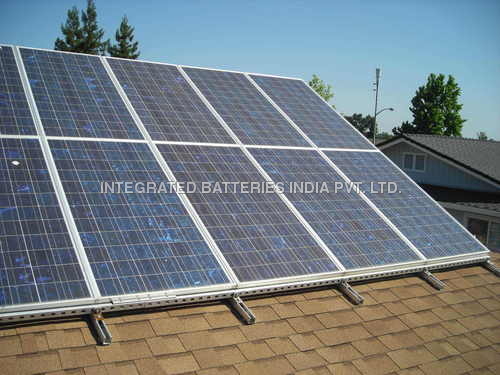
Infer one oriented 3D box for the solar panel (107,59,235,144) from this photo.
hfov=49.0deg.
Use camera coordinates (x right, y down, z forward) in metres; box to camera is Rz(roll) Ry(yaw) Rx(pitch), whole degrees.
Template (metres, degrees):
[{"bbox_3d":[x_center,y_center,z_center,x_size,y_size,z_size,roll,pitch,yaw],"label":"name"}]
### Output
[{"bbox_3d":[-0.767,-0.807,5.064,0.826,0.046,1.575,0,36,-32],"label":"solar panel"}]

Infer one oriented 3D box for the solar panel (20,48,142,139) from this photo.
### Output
[{"bbox_3d":[-1.454,-0.794,4.616,0.826,0.046,1.575,0,36,-32],"label":"solar panel"}]

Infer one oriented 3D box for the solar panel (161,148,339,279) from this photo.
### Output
[{"bbox_3d":[-0.078,0.123,3.987,0.826,0.046,1.575,-1,36,-33],"label":"solar panel"}]

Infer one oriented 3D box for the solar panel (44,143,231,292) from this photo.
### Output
[{"bbox_3d":[-0.782,0.129,3.539,0.826,0.046,1.575,-1,36,-33],"label":"solar panel"}]

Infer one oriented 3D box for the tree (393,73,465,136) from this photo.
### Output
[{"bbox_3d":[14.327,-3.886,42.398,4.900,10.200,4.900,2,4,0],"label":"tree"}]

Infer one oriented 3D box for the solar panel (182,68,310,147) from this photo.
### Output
[{"bbox_3d":[-0.065,-0.814,5.512,0.826,0.046,1.575,0,36,-32],"label":"solar panel"}]

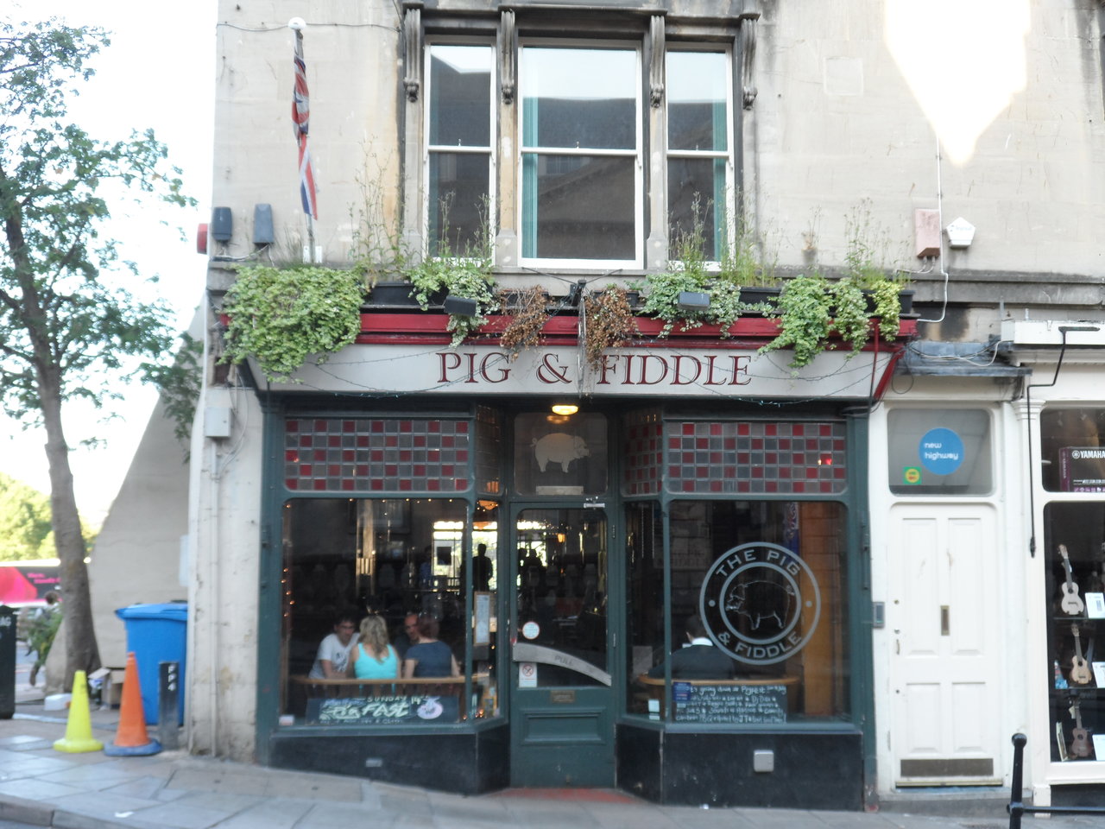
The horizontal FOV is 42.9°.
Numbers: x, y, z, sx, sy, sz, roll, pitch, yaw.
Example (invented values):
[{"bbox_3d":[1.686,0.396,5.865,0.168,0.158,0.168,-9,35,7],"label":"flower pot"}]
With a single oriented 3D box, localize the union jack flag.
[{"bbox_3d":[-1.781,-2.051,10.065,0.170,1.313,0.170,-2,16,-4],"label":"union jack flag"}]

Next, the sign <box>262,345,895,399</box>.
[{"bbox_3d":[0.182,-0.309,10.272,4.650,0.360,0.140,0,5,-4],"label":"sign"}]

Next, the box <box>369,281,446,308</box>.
[{"bbox_3d":[-1.052,-0.873,10.216,0.620,0.200,0.200,0,-7,-4],"label":"box"}]

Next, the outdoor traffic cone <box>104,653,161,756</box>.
[{"bbox_3d":[-3.045,2.100,10.183,0.385,0.700,0.385,2,-7,-16],"label":"outdoor traffic cone"}]

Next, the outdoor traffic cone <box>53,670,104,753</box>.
[{"bbox_3d":[-3.409,2.139,10.102,0.355,0.530,0.355,2,-7,-18],"label":"outdoor traffic cone"}]

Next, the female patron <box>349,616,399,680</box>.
[{"bbox_3d":[-1.425,2.223,11.247,0.460,1.240,0.680,0,-7,-4],"label":"female patron"}]

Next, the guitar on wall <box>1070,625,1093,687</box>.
[{"bbox_3d":[4.117,1.872,10.937,0.170,0.480,0.070,0,-15,-4],"label":"guitar on wall"}]

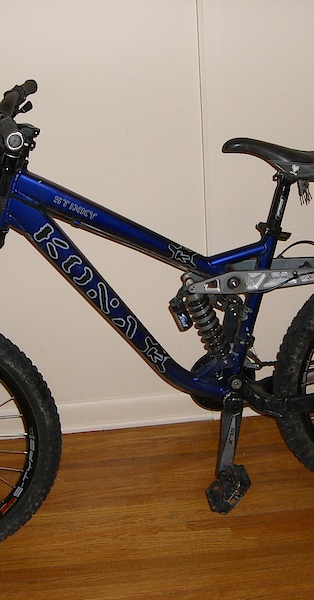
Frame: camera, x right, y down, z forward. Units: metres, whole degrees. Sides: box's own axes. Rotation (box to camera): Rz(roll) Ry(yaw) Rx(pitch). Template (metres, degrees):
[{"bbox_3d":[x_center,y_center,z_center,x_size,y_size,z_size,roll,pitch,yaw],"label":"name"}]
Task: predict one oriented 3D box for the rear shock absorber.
[{"bbox_3d":[0.116,0.046,2.030,0.068,0.239,0.068,-25,25,0],"label":"rear shock absorber"}]

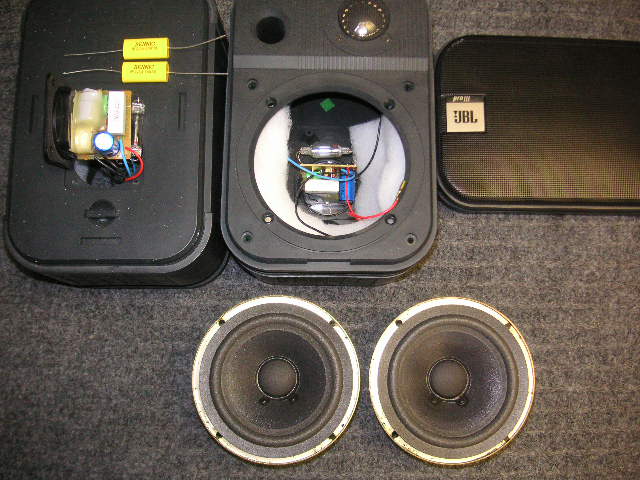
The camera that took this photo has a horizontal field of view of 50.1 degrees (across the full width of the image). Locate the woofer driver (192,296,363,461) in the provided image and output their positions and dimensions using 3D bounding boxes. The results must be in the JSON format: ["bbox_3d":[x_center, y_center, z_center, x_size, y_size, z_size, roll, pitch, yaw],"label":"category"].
[{"bbox_3d":[-0.037,0.121,0.607,0.140,0.060,0.140,0,81,-1],"label":"woofer driver"}]

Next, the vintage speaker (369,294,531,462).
[{"bbox_3d":[0.106,0.118,0.579,0.133,0.057,0.133,0,76,-1],"label":"vintage speaker"}]

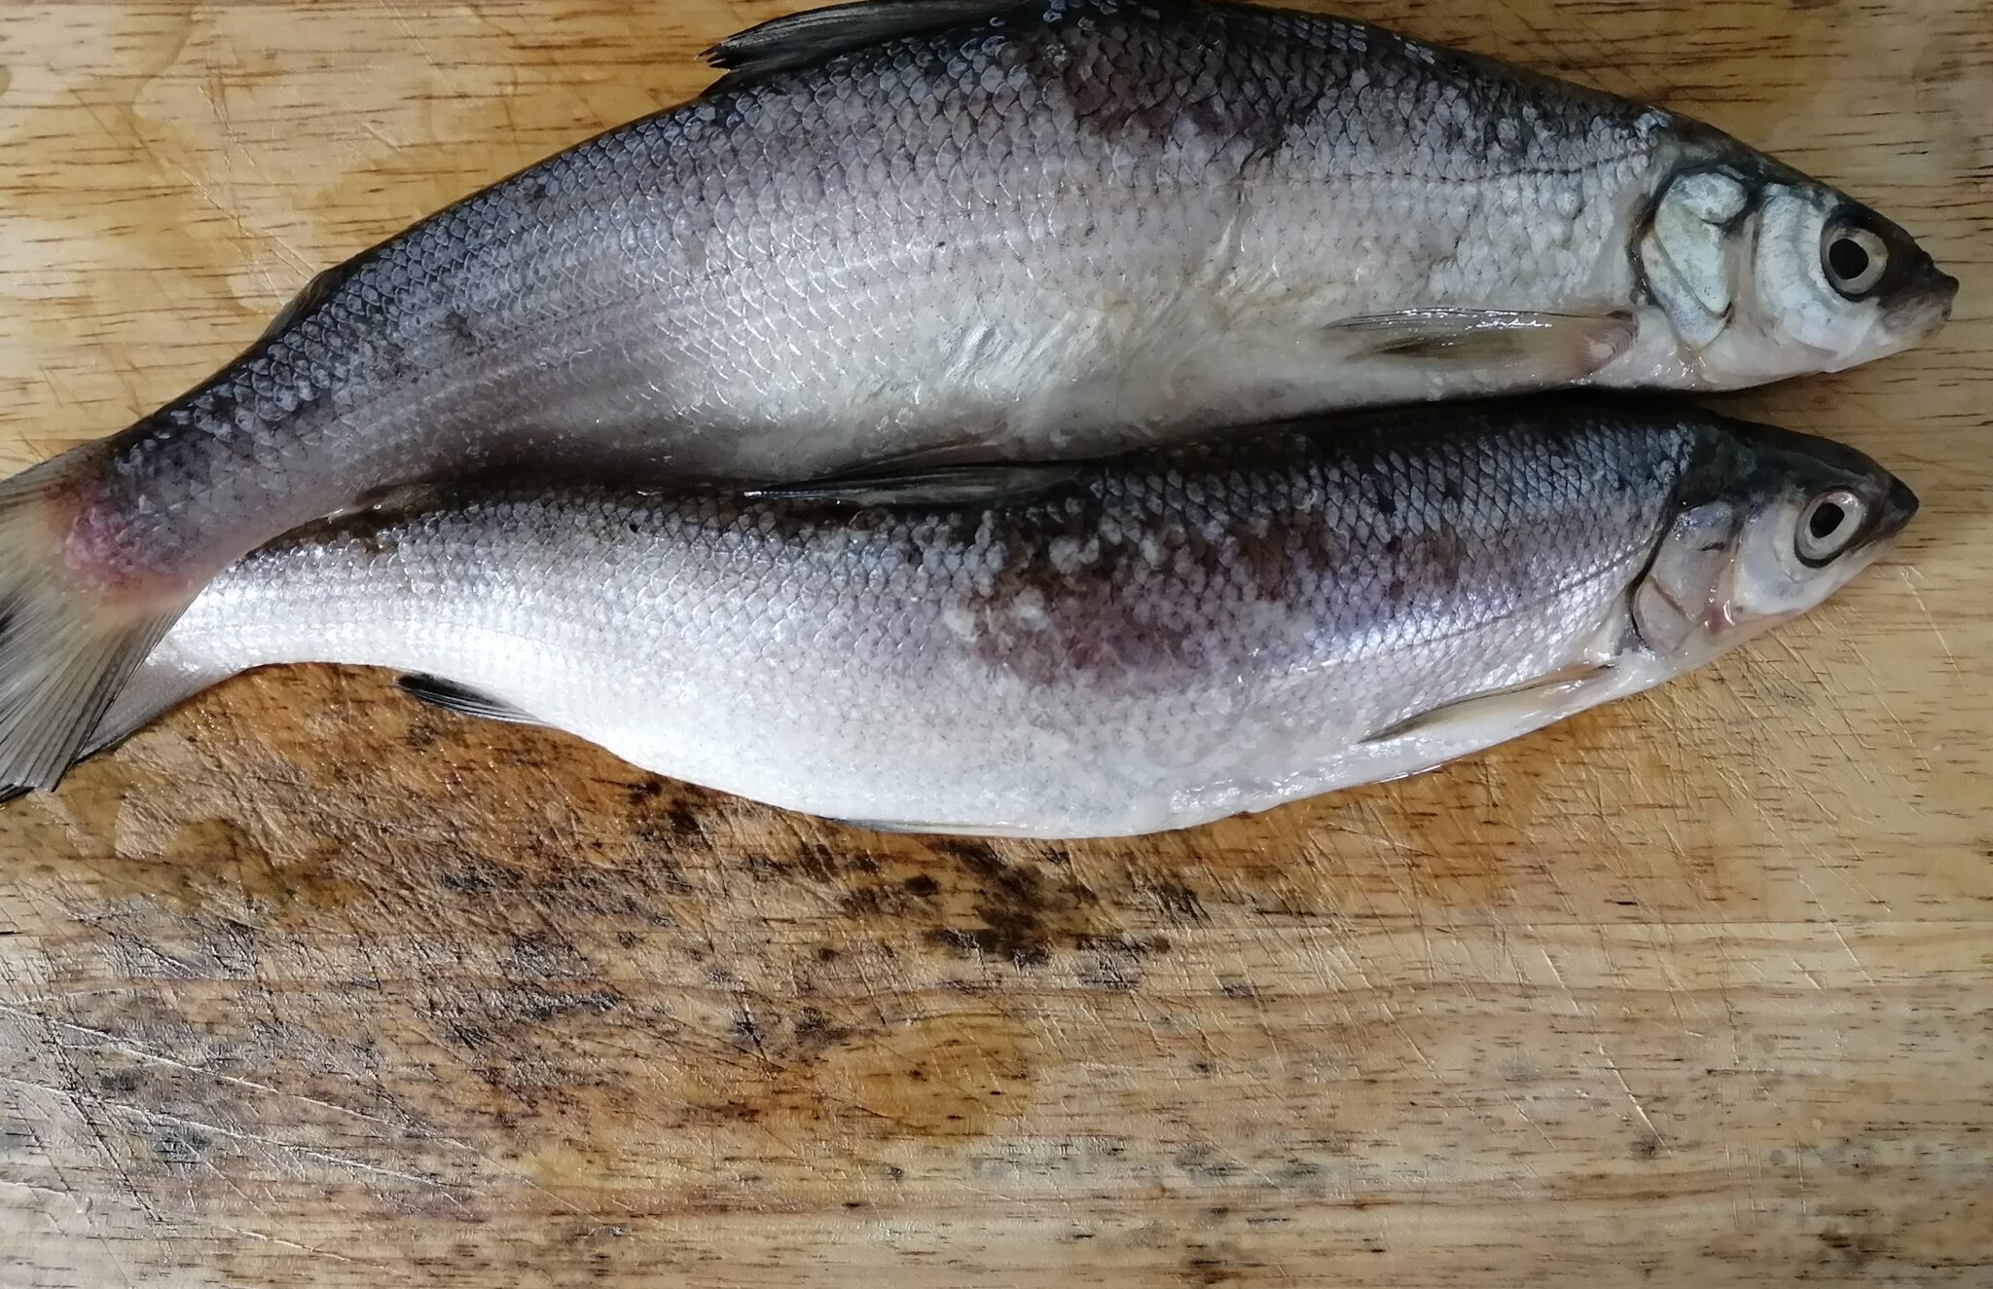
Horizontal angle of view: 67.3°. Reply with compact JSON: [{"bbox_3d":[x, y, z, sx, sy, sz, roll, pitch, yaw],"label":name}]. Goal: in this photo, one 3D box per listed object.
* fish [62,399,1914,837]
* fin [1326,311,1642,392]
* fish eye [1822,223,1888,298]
[{"bbox_3d":[-0.003,-0.004,0.262,0.326,0.044,0.072,-2,84,0],"label":"fish"},{"bbox_3d":[0.083,-0.051,0.258,0.054,0.006,0.013,2,84,0],"label":"fin"},{"bbox_3d":[0.149,-0.067,0.260,0.012,0.006,0.013,1,84,-7],"label":"fish eye"}]

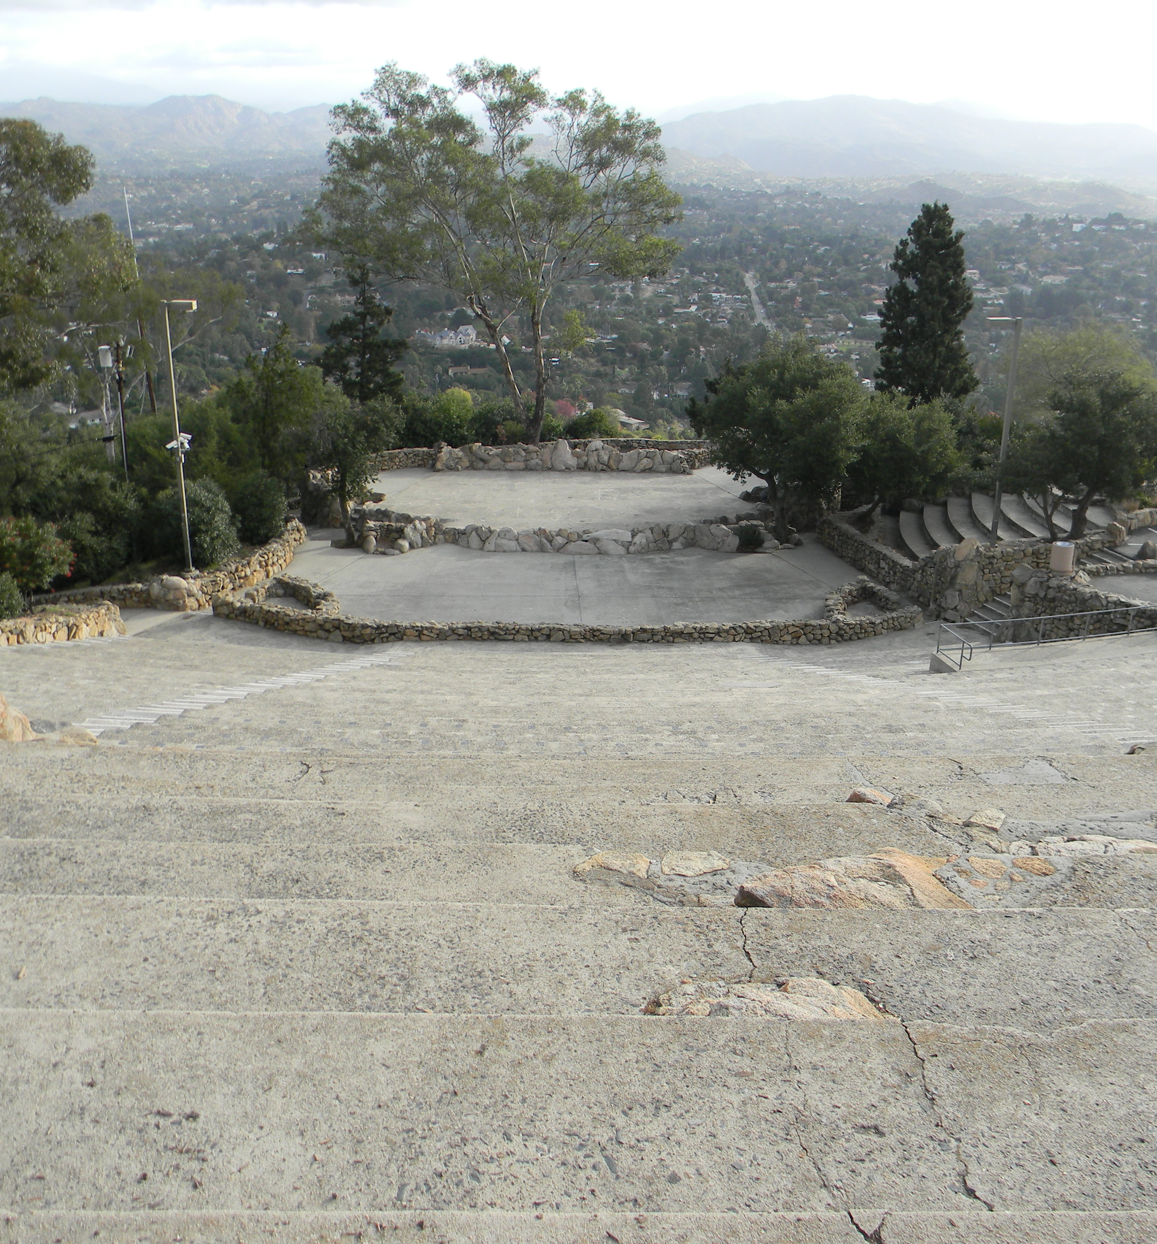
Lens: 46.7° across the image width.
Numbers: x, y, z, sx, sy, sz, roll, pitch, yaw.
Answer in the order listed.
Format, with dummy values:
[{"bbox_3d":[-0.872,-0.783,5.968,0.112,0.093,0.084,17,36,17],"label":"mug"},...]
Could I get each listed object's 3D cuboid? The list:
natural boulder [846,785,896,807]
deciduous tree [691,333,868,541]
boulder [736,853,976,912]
[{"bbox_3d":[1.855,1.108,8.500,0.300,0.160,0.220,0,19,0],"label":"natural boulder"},{"bbox_3d":[7.560,-6.988,51.500,6.900,7.700,6.700,0,19,0],"label":"deciduous tree"},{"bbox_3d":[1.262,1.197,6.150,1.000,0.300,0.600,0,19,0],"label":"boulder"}]

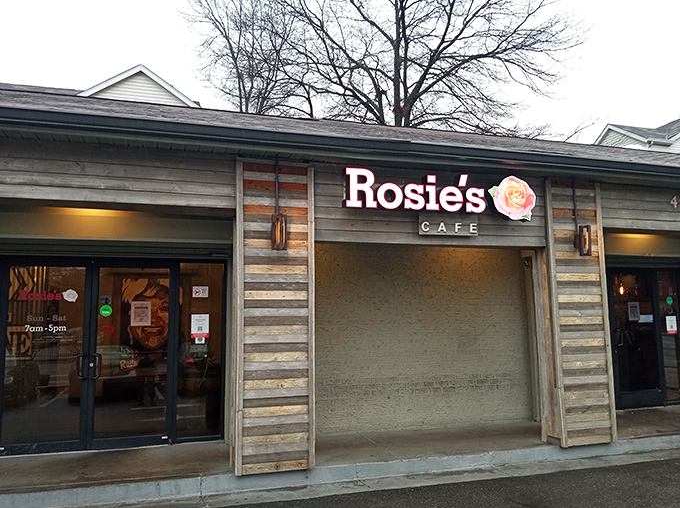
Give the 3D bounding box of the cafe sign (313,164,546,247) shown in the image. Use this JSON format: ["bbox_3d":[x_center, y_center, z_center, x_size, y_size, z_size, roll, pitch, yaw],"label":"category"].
[{"bbox_3d":[1.100,-0.525,6.085,2.878,0.830,0.190,1,-6,-17],"label":"cafe sign"}]

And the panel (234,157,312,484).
[{"bbox_3d":[-0.634,0.575,5.480,0.793,3.064,0.122,1,-6,-16],"label":"panel"}]

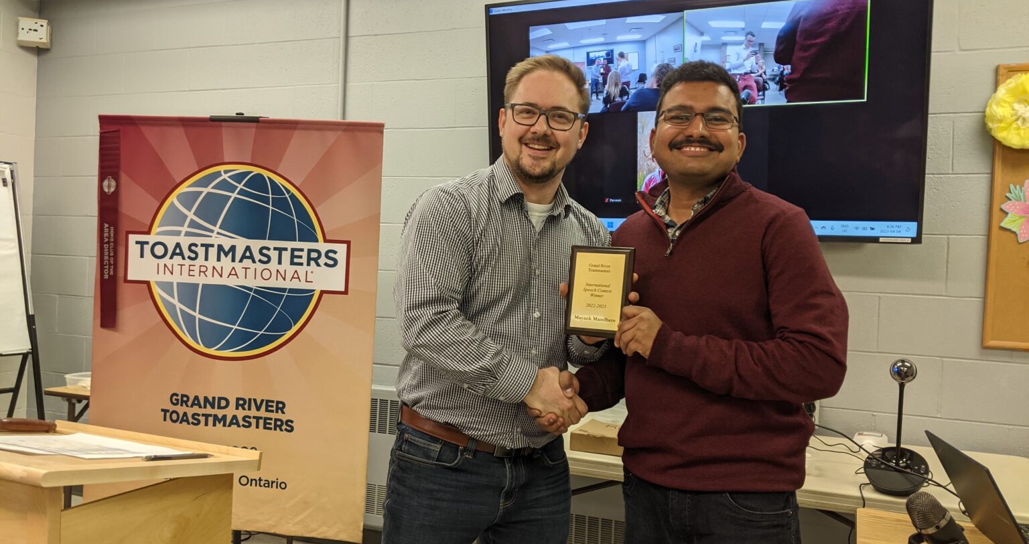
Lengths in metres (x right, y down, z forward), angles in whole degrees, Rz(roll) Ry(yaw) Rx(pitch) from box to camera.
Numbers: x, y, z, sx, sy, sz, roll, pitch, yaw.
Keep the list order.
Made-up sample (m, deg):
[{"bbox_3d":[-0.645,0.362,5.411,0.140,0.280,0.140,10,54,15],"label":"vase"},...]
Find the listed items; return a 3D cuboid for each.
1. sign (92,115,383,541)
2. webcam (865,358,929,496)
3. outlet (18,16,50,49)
[{"bbox_3d":[-0.853,0.156,2.397,0.909,1.226,0.030,3,1,9],"label":"sign"},{"bbox_3d":[1.003,0.396,2.100,0.154,0.348,0.154,3,1,29],"label":"webcam"},{"bbox_3d":[-2.407,-1.196,4.020,0.130,0.112,0.110,2,1,-24],"label":"outlet"}]

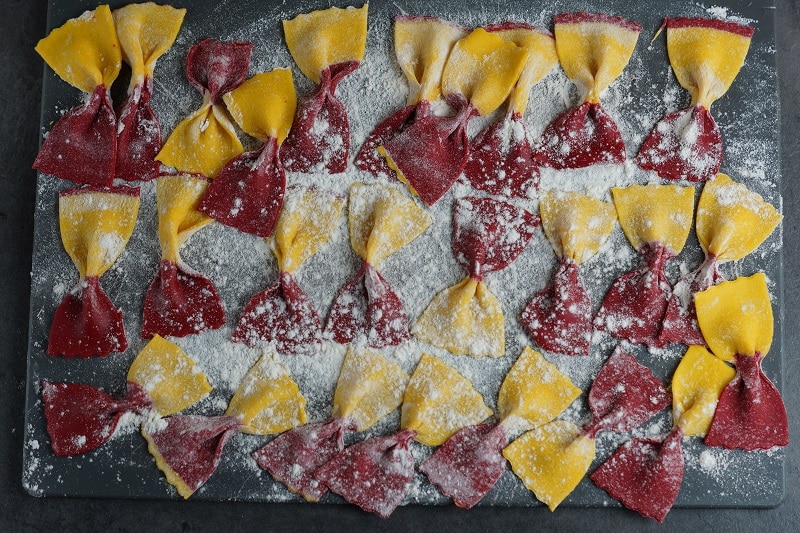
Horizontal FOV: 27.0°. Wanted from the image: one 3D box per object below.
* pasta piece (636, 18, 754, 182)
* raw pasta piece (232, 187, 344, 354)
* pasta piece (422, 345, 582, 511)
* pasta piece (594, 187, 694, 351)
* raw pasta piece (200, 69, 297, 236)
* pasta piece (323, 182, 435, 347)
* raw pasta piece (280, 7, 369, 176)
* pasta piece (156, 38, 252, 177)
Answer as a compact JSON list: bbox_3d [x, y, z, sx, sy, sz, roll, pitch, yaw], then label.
[{"bbox_3d":[0.134,-0.077,0.755,0.040,0.014,0.078,14,81,2],"label":"pasta piece"},{"bbox_3d":[-0.046,0.002,0.743,0.040,0.014,0.075,14,81,2],"label":"raw pasta piece"},{"bbox_3d":[0.044,0.071,0.732,0.031,0.014,0.075,43,83,6],"label":"pasta piece"},{"bbox_3d":[0.108,-0.004,0.744,0.036,0.014,0.075,12,81,2],"label":"pasta piece"},{"bbox_3d":[-0.066,-0.054,0.747,0.037,0.014,0.078,11,81,2],"label":"raw pasta piece"},{"bbox_3d":[-0.009,0.000,0.743,0.040,0.014,0.074,10,81,2],"label":"pasta piece"},{"bbox_3d":[-0.038,-0.083,0.756,0.038,0.014,0.081,6,81,1],"label":"raw pasta piece"},{"bbox_3d":[-0.084,-0.073,0.755,0.038,0.014,0.066,15,81,2],"label":"pasta piece"}]

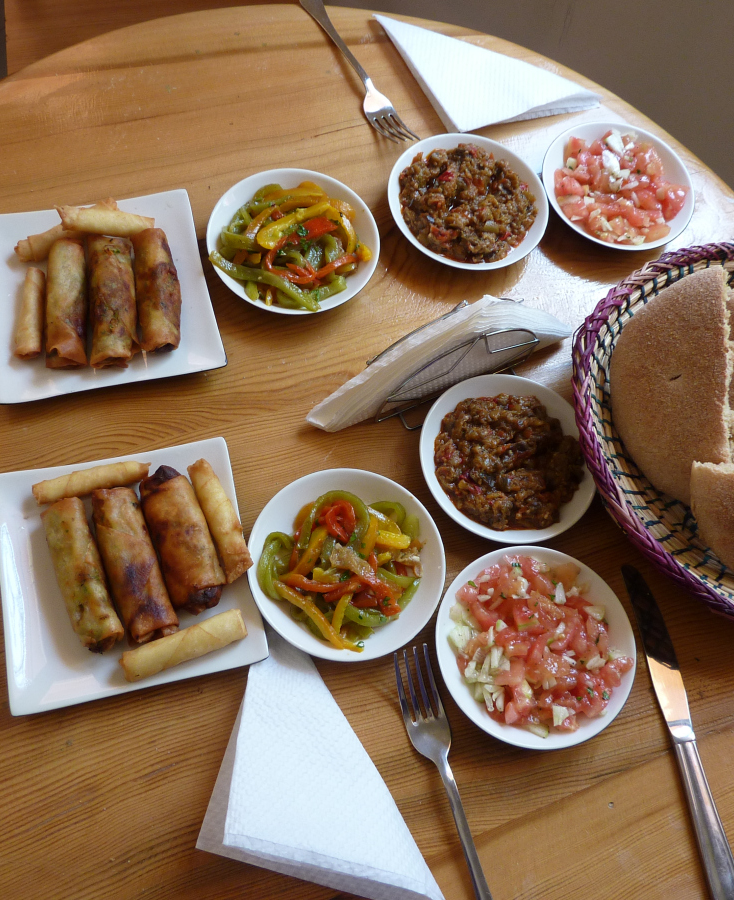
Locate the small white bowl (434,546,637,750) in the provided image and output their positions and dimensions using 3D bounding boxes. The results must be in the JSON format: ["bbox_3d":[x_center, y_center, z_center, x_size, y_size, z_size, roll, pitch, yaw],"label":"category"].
[{"bbox_3d":[0.102,0.124,0.546,0.123,0.029,0.123,3,68,-7],"label":"small white bowl"}]

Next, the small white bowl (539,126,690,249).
[{"bbox_3d":[0.195,-0.202,0.689,0.123,0.029,0.123,3,68,-7],"label":"small white bowl"}]

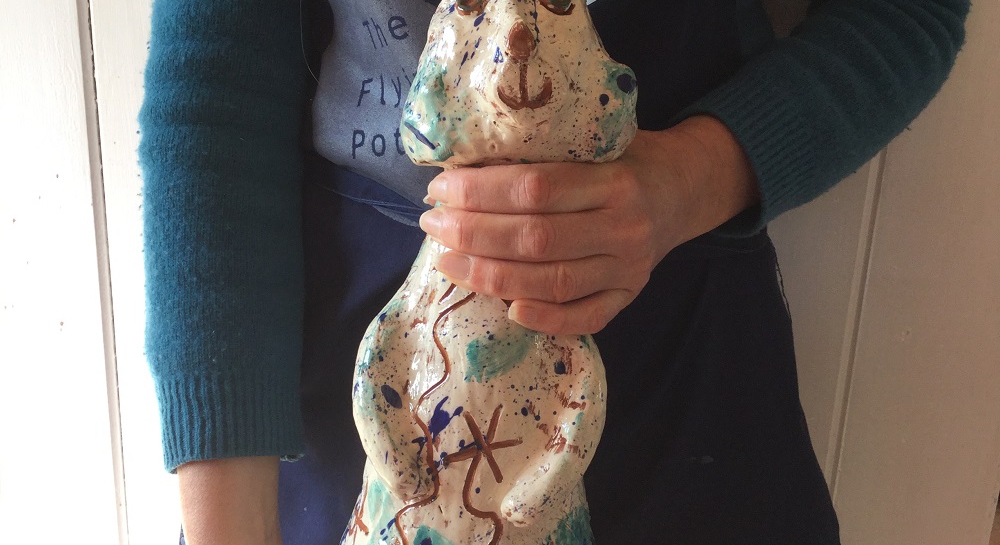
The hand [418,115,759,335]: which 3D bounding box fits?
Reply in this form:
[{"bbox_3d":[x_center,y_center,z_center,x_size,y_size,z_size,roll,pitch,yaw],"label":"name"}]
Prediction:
[{"bbox_3d":[0.042,-0.025,0.552,0.155,0.092,0.088,-8,10,-13],"label":"hand"}]

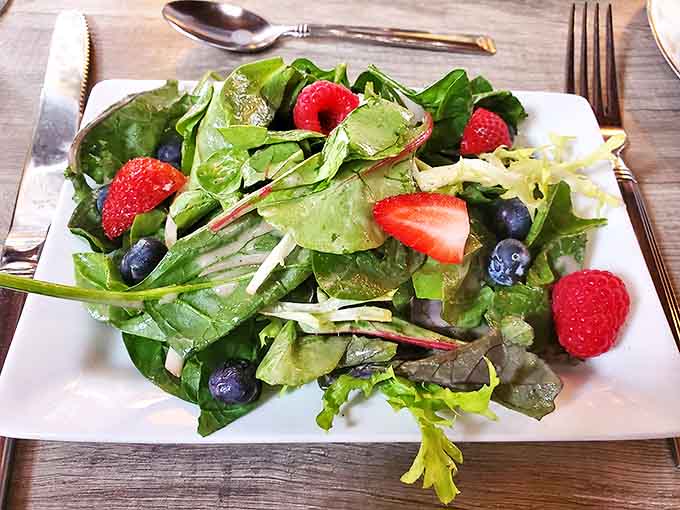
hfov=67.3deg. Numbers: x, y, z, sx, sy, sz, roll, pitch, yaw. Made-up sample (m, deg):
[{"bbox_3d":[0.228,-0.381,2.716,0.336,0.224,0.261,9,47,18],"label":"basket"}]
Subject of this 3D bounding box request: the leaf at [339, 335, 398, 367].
[{"bbox_3d":[0.007,0.030,0.162,0.023,0.006,0.010,0,74,0],"label":"leaf"}]

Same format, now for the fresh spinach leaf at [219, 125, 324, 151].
[{"bbox_3d":[-0.025,-0.041,0.185,0.038,0.007,0.011,5,63,3],"label":"fresh spinach leaf"}]

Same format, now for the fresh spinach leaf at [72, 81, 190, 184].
[{"bbox_3d":[-0.096,-0.056,0.234,0.052,0.020,0.044,0,61,0],"label":"fresh spinach leaf"}]

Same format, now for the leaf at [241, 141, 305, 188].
[{"bbox_3d":[-0.024,-0.032,0.181,0.026,0.007,0.015,-30,71,-11],"label":"leaf"}]

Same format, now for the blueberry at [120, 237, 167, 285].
[{"bbox_3d":[-0.067,0.002,0.174,0.015,0.014,0.015,0,57,0],"label":"blueberry"}]

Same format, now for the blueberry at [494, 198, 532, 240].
[{"bbox_3d":[0.071,-0.015,0.210,0.016,0.016,0.016,0,61,0],"label":"blueberry"}]

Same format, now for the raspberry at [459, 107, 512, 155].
[{"bbox_3d":[0.066,-0.056,0.232,0.025,0.026,0.025,0,61,0],"label":"raspberry"}]

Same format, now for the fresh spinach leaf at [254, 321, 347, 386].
[{"bbox_3d":[-0.013,0.035,0.183,0.032,0.009,0.022,0,73,0],"label":"fresh spinach leaf"}]

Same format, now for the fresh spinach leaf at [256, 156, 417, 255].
[{"bbox_3d":[0.002,-0.015,0.170,0.055,0.012,0.031,-15,74,-4],"label":"fresh spinach leaf"}]

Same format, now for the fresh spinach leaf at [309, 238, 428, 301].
[{"bbox_3d":[0.009,0.003,0.169,0.037,0.008,0.025,1,68,0],"label":"fresh spinach leaf"}]

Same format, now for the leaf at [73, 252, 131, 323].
[{"bbox_3d":[-0.082,0.010,0.180,0.019,0.007,0.039,-33,61,-5],"label":"leaf"}]

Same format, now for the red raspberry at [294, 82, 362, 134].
[{"bbox_3d":[-0.005,-0.055,0.194,0.025,0.025,0.021,0,30,0],"label":"red raspberry"}]

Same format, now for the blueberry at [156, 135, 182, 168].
[{"bbox_3d":[-0.078,-0.047,0.234,0.016,0.015,0.016,0,61,0],"label":"blueberry"}]

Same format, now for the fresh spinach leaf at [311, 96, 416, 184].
[{"bbox_3d":[0.010,-0.046,0.203,0.040,0.015,0.036,0,79,0],"label":"fresh spinach leaf"}]

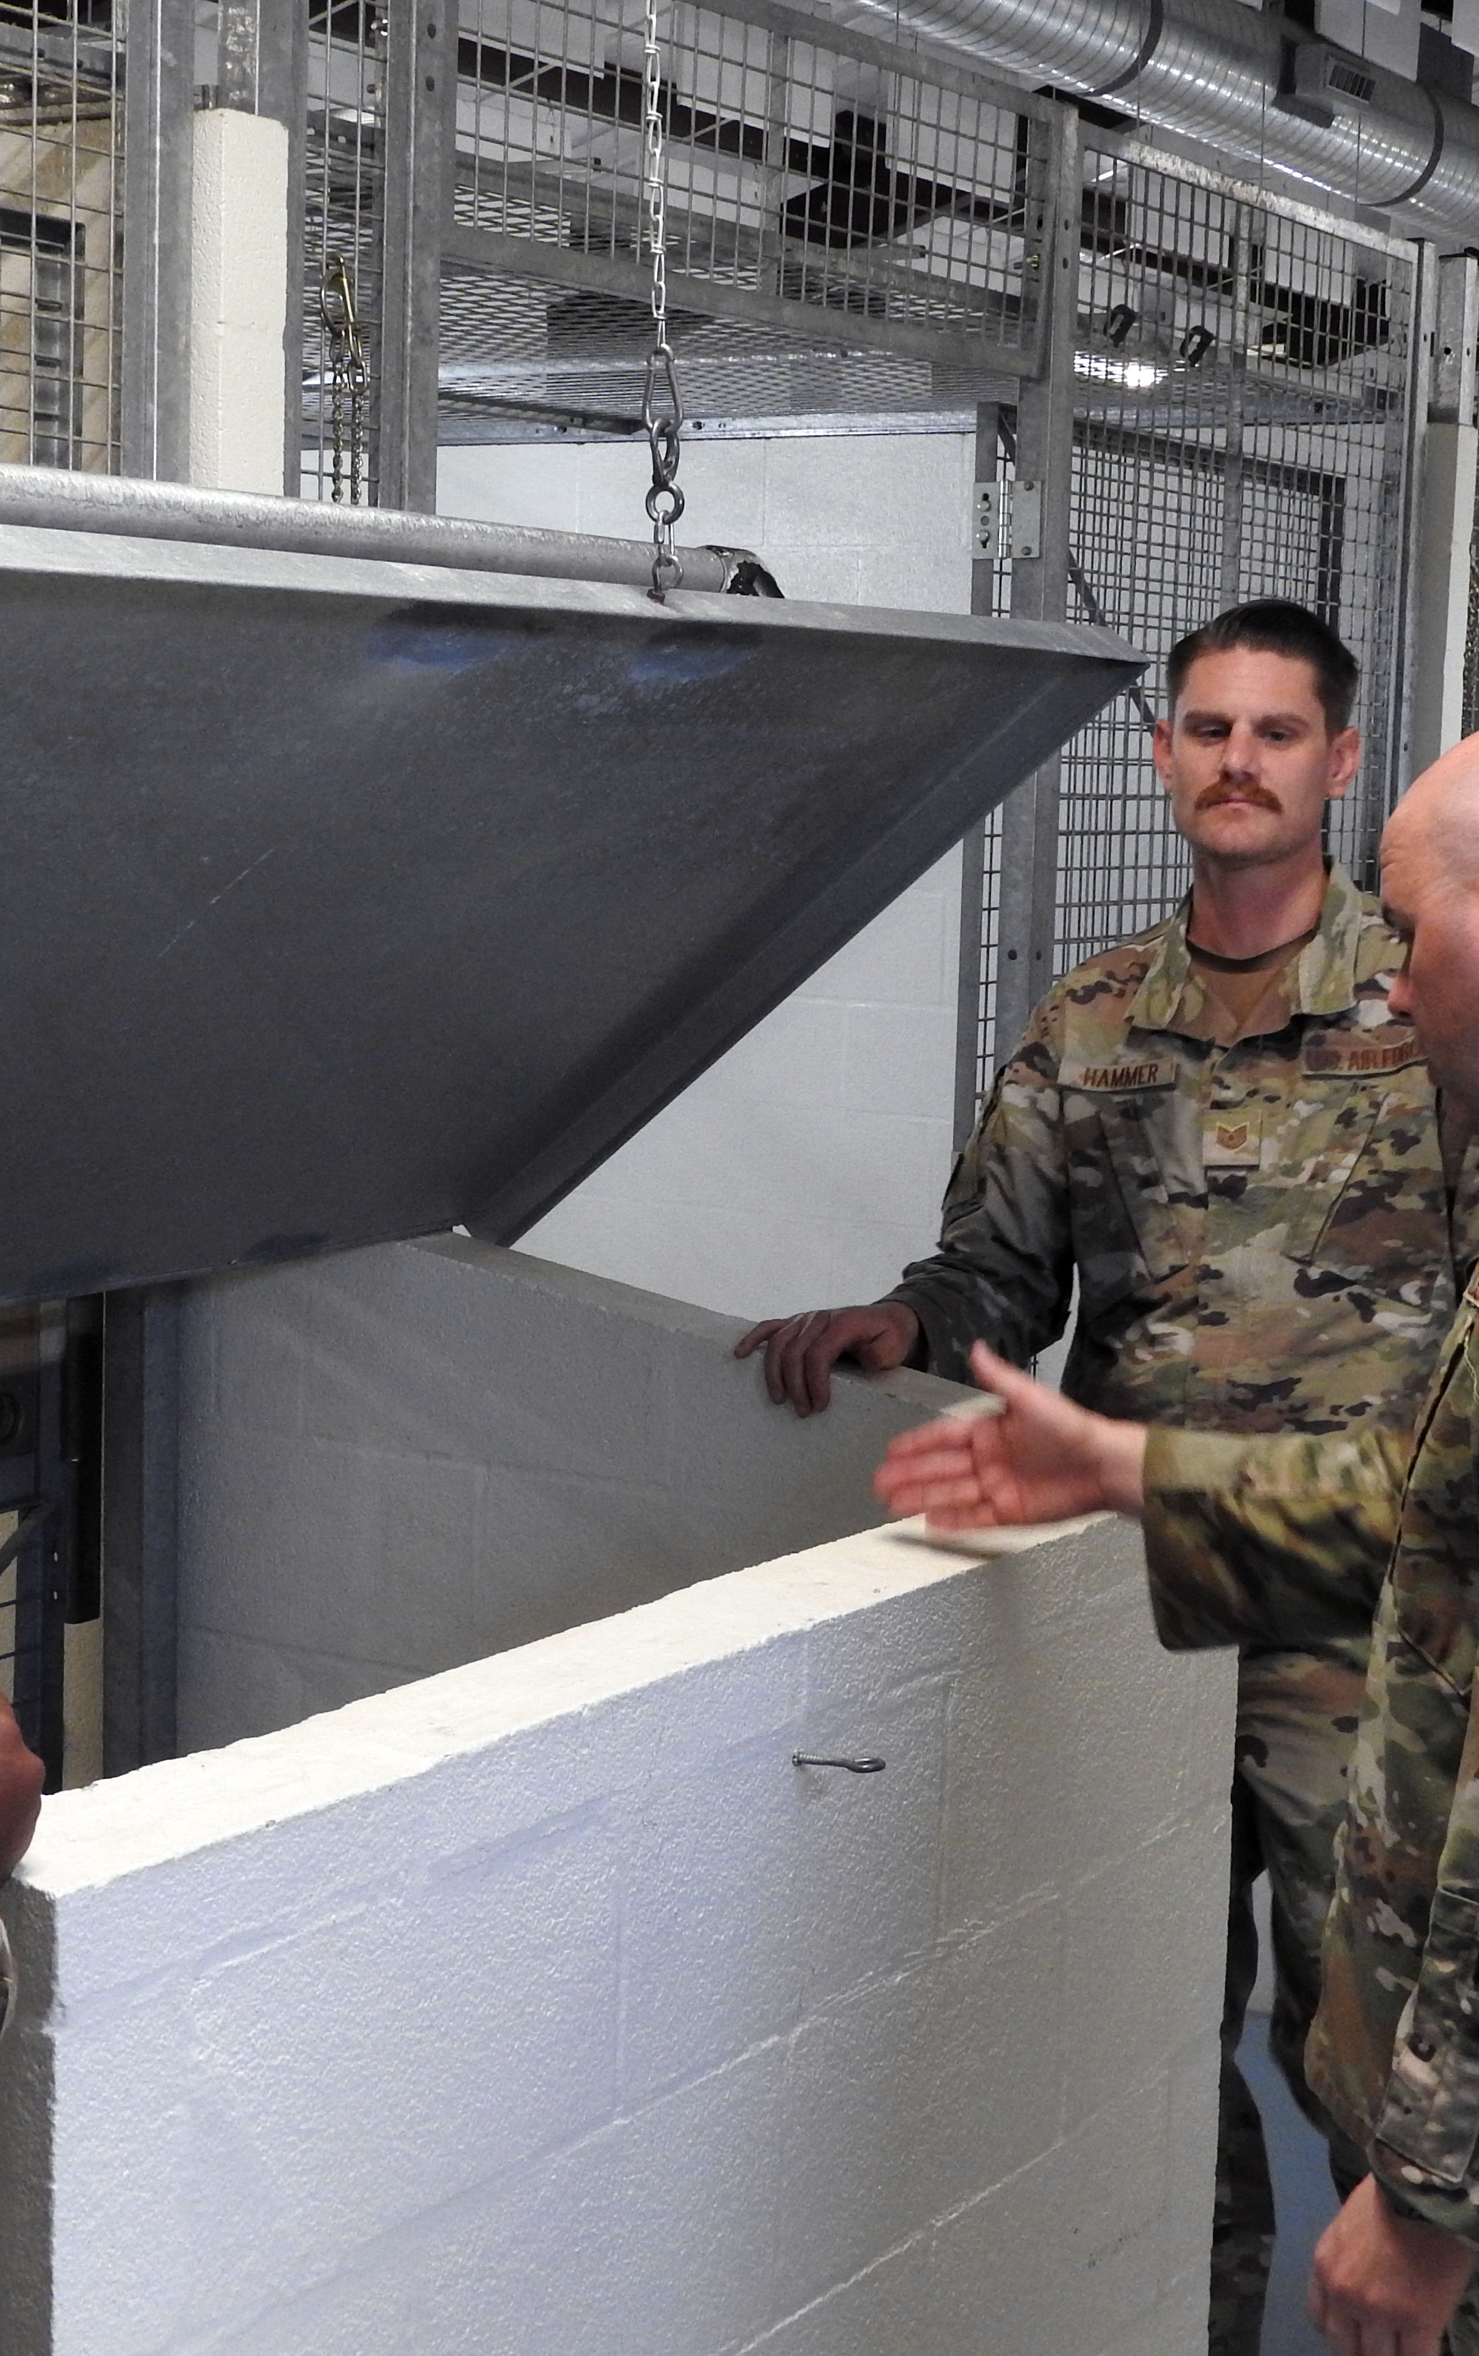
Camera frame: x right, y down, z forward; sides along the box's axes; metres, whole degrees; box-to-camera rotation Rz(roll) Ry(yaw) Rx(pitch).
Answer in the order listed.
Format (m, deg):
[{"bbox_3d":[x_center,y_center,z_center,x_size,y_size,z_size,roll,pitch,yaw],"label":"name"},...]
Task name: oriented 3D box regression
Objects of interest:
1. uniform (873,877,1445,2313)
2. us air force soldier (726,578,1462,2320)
[{"bbox_3d":[0.426,0.442,3.425,0.520,1.470,0.430,4,7,15],"label":"uniform"},{"bbox_3d":[0.365,0.373,3.356,0.600,1.810,0.570,4,7,15],"label":"us air force soldier"}]

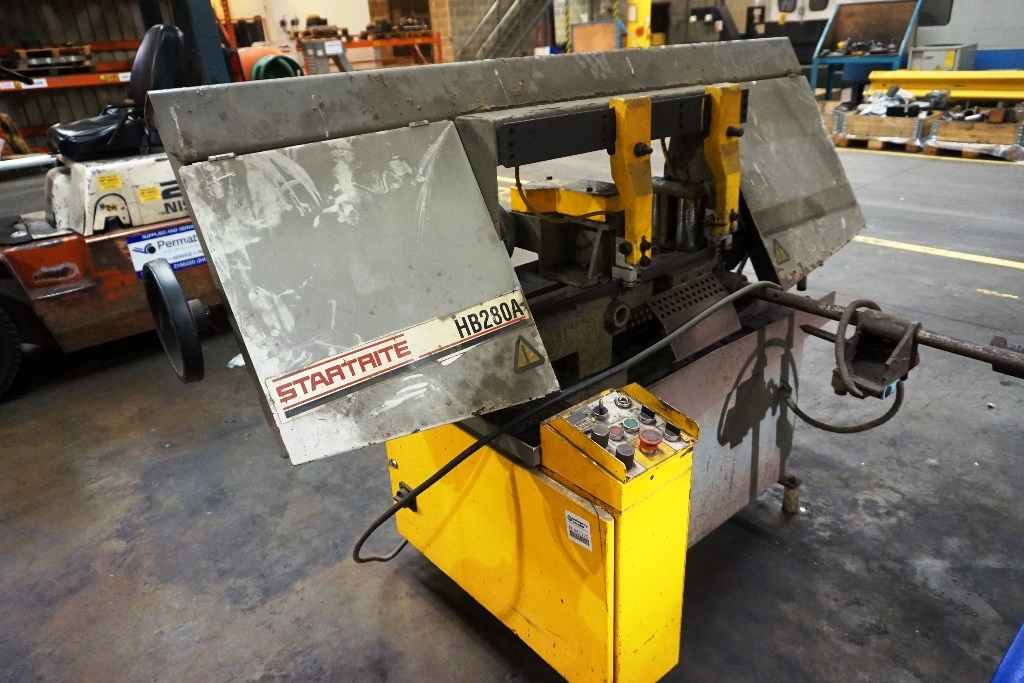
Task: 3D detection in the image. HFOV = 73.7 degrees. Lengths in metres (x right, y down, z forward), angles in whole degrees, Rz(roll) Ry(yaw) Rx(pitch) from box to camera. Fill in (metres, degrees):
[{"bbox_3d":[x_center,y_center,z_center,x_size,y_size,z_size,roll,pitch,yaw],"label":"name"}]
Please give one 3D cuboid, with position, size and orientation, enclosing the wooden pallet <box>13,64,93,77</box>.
[{"bbox_3d":[-7.226,-4.199,10.649,1.000,0.135,1.000,-22,30,-36],"label":"wooden pallet"}]

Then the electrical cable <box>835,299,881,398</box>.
[{"bbox_3d":[0.795,0.016,1.570,0.090,0.200,0.075,-22,30,-36],"label":"electrical cable"}]

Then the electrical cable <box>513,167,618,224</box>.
[{"bbox_3d":[0.119,-0.302,1.375,0.275,0.125,0.045,-22,30,-36],"label":"electrical cable"}]

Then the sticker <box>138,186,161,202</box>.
[{"bbox_3d":[-1.639,-0.663,3.092,0.088,0.058,0.005,-22,30,-36],"label":"sticker"}]

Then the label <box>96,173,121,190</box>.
[{"bbox_3d":[-1.751,-0.695,2.973,0.090,0.061,0.005,-22,30,-36],"label":"label"}]

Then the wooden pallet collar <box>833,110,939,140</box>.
[{"bbox_3d":[4.156,-2.326,7.190,1.200,0.200,0.800,-21,30,-35],"label":"wooden pallet collar"}]

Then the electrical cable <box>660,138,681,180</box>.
[{"bbox_3d":[0.362,-0.419,1.574,0.060,0.100,0.035,-22,30,-36],"label":"electrical cable"}]

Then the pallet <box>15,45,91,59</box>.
[{"bbox_3d":[-7.226,-4.478,10.649,0.990,0.135,1.000,-22,30,-36],"label":"pallet"}]

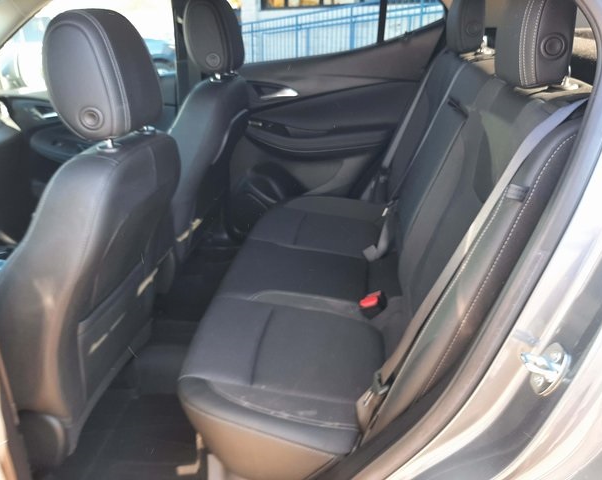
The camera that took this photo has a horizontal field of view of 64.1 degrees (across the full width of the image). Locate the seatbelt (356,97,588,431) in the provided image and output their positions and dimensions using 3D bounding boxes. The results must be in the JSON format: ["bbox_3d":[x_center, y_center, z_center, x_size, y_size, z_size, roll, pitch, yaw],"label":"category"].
[{"bbox_3d":[0.270,0.062,0.834,0.080,0.740,0.110,23,27,-3],"label":"seatbelt"}]

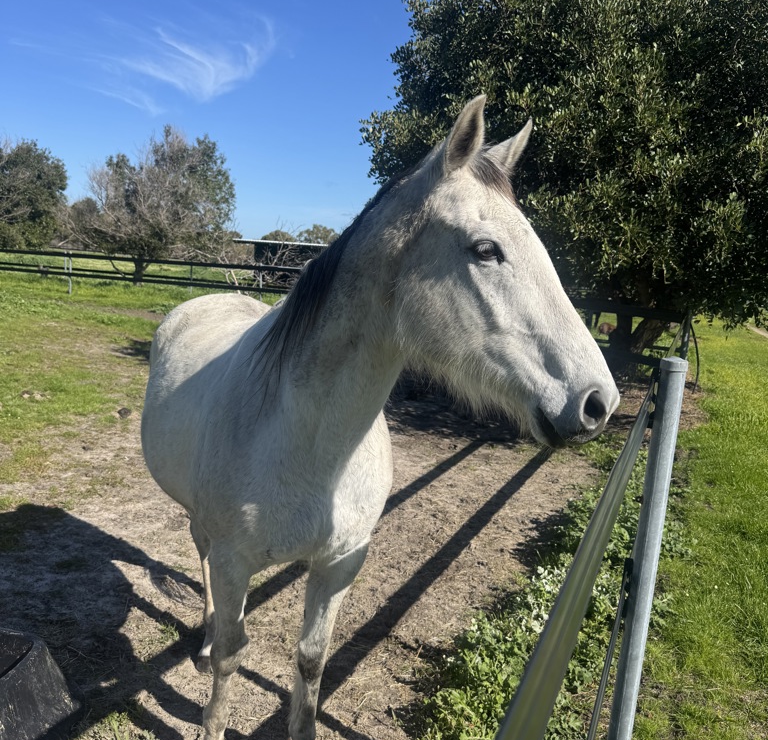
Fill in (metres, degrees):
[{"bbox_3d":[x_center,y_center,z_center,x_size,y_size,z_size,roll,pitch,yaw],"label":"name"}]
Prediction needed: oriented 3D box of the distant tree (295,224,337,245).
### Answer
[{"bbox_3d":[-7.854,-13.859,83.991,5.600,6.610,5.200,5,8,0],"label":"distant tree"}]

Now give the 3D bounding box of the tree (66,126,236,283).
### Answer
[{"bbox_3d":[-9.453,-6.513,28.993,6.700,6.640,6.000,5,8,0],"label":"tree"}]

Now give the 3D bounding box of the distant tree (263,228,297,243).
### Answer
[{"bbox_3d":[-12.542,-13.765,84.055,4.800,5.650,4.600,5,8,0],"label":"distant tree"}]

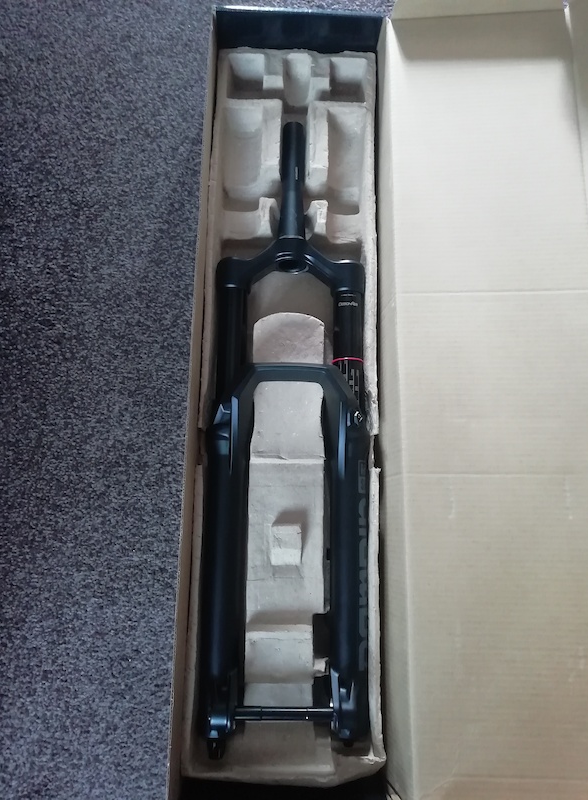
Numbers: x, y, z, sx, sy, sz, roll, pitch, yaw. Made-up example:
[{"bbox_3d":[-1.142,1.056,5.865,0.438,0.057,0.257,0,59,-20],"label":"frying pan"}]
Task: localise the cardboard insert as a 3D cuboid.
[{"bbox_3d":[-0.005,-0.028,0.787,0.222,0.087,0.925,1,78,-1],"label":"cardboard insert"}]

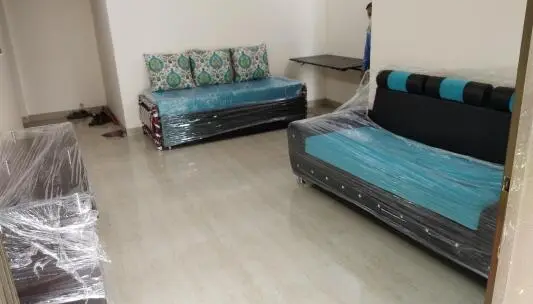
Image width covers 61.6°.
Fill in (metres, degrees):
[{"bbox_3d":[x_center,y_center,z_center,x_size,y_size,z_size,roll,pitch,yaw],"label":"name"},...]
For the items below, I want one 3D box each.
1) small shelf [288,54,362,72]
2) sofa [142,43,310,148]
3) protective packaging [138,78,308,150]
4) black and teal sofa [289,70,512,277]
[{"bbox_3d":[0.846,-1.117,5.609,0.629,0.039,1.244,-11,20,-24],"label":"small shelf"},{"bbox_3d":[-0.503,-0.708,5.191,1.787,0.915,0.829,-11,20,-24],"label":"sofa"},{"bbox_3d":[-0.491,-0.510,5.252,1.787,0.500,0.815,-11,20,-24],"label":"protective packaging"},{"bbox_3d":[1.056,0.007,3.004,0.929,0.837,1.859,-13,21,-28],"label":"black and teal sofa"}]

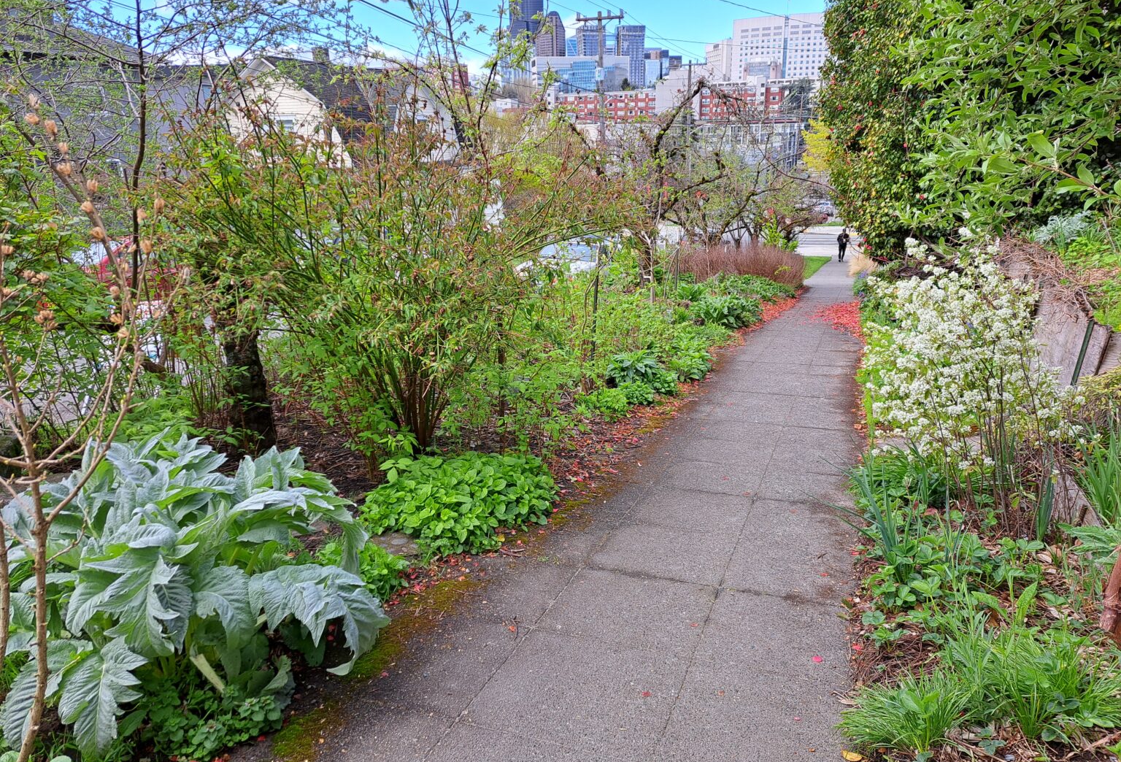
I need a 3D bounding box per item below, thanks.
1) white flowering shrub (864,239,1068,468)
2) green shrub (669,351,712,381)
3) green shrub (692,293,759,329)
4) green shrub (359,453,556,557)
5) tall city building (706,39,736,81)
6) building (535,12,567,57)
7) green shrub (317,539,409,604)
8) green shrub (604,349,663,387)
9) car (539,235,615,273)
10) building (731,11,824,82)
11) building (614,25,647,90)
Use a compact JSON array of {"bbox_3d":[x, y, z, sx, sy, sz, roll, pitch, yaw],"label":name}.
[{"bbox_3d":[2.144,-0.044,4.150,0.980,1.420,0.880,4,16,20],"label":"white flowering shrub"},{"bbox_3d":[1.368,-0.174,8.225,0.420,0.270,0.450,4,16,20],"label":"green shrub"},{"bbox_3d":[2.903,-1.247,13.514,0.920,0.430,1.250,4,16,20],"label":"green shrub"},{"bbox_3d":[-0.491,0.587,4.066,0.860,0.290,0.820,-1,15,0],"label":"green shrub"},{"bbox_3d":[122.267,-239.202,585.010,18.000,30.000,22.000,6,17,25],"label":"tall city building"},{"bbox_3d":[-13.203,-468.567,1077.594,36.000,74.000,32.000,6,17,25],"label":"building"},{"bbox_3d":[-0.800,0.772,3.343,0.330,0.190,0.330,4,16,20],"label":"green shrub"},{"bbox_3d":[0.771,-0.142,7.912,0.520,0.310,0.500,4,16,20],"label":"green shrub"},{"bbox_3d":[0.500,-2.780,18.800,1.800,1.500,4.500,5,12,20],"label":"car"},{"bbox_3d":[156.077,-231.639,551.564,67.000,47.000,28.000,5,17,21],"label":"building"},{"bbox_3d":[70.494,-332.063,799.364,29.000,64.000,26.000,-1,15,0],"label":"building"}]

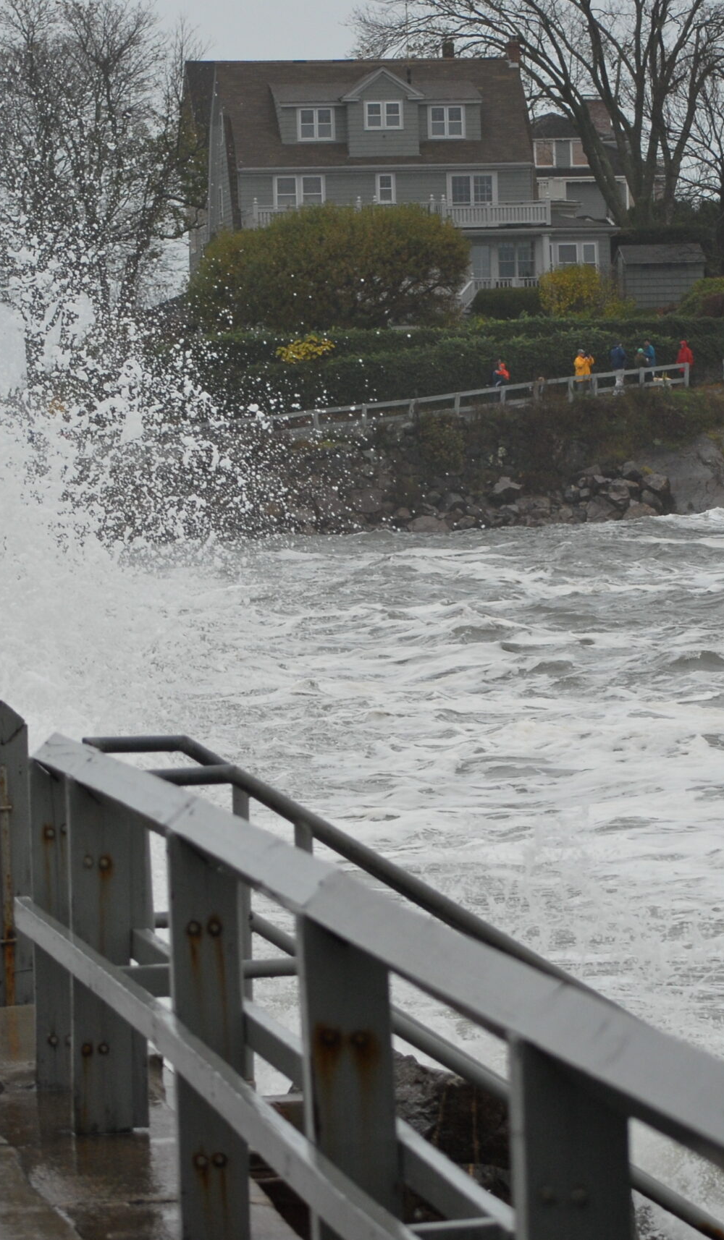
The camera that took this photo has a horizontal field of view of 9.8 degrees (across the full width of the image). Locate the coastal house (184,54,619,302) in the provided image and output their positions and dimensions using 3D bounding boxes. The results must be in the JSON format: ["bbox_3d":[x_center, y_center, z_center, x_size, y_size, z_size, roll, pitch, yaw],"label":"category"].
[{"bbox_3d":[1.500,-18.350,176.000,15.500,10.400,12.000,-3,3,-15],"label":"coastal house"}]

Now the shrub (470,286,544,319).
[{"bbox_3d":[5.753,-12.599,168.000,2.900,1.250,1.300,-3,3,-15],"label":"shrub"}]

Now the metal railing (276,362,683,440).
[{"bbox_3d":[4.223,-7.755,149.500,14.874,2.159,0.300,-2,3,0],"label":"metal railing"}]

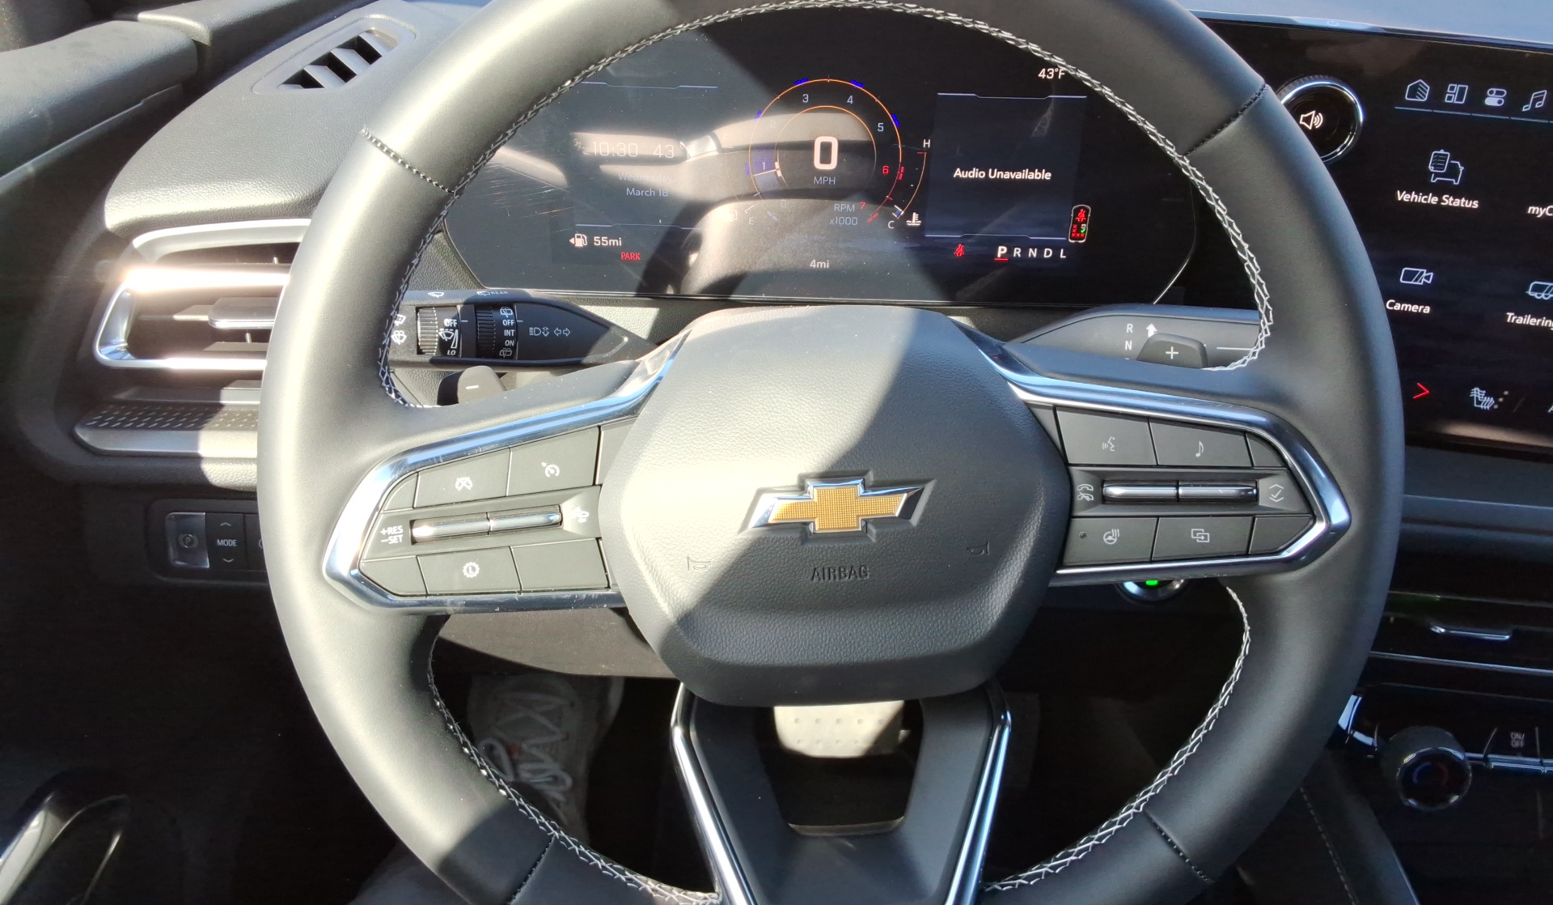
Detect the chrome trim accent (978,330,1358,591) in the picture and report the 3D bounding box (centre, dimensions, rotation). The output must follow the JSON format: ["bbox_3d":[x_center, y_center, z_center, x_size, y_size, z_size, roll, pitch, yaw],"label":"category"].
[{"bbox_3d":[0.124,0.002,0.406,0.120,0.083,0.025,-3,3,0],"label":"chrome trim accent"}]

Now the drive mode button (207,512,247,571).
[{"bbox_3d":[-0.273,0.045,0.625,0.020,0.029,0.012,0,16,-2],"label":"drive mode button"}]

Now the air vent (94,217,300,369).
[{"bbox_3d":[-0.266,-0.075,0.605,0.118,0.074,0.030,1,16,-2],"label":"air vent"}]

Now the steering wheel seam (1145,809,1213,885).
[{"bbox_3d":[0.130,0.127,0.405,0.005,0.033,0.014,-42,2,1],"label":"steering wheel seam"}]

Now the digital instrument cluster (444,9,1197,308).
[{"bbox_3d":[0.022,-0.143,0.598,0.360,0.138,0.030,2,13,0],"label":"digital instrument cluster"}]

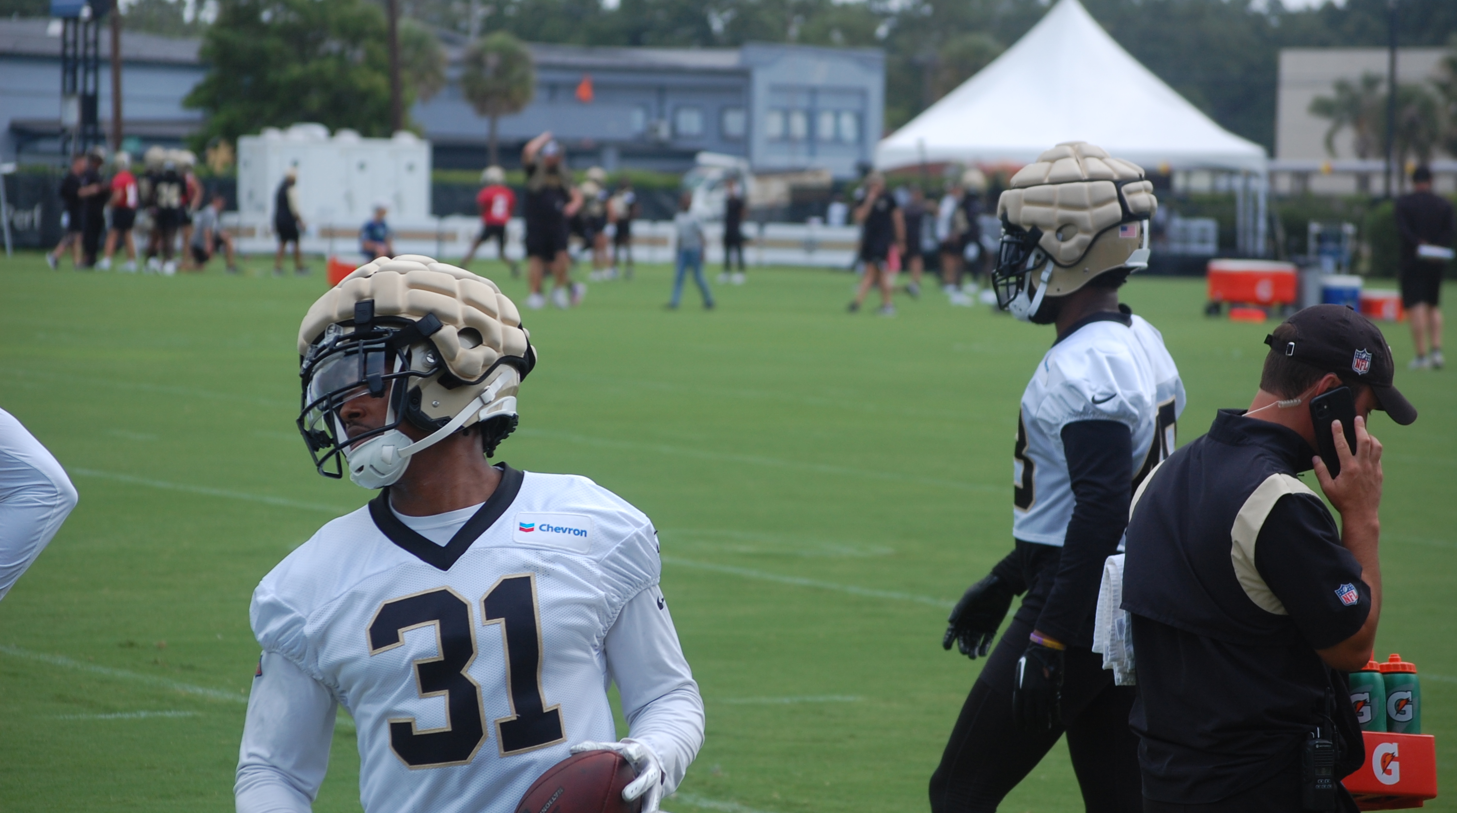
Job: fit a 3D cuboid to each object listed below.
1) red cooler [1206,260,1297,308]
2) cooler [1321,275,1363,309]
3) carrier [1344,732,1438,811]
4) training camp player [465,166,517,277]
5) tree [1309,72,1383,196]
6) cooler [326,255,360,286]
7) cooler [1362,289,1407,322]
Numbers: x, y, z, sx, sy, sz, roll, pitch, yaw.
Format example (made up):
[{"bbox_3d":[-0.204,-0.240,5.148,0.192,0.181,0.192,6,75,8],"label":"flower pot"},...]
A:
[{"bbox_3d":[6.279,-1.466,71.200,1.060,0.540,0.500,2,3,-2],"label":"red cooler"},{"bbox_3d":[7.257,-1.265,70.300,0.470,0.500,0.450,1,3,0],"label":"cooler"},{"bbox_3d":[1.254,0.699,11.400,0.210,0.160,0.280,1,-3,-1],"label":"carrier"},{"bbox_3d":[-3.813,-2.981,95.500,0.800,1.760,0.620,0,3,-20],"label":"training camp player"},{"bbox_3d":[23.549,-9.866,225.000,2.900,5.500,2.900,1,3,0],"label":"tree"},{"bbox_3d":[-5.171,-1.808,80.000,0.480,0.400,0.360,1,3,-6],"label":"cooler"},{"bbox_3d":[7.834,-1.206,71.200,0.500,0.360,0.350,0,3,-9],"label":"cooler"}]

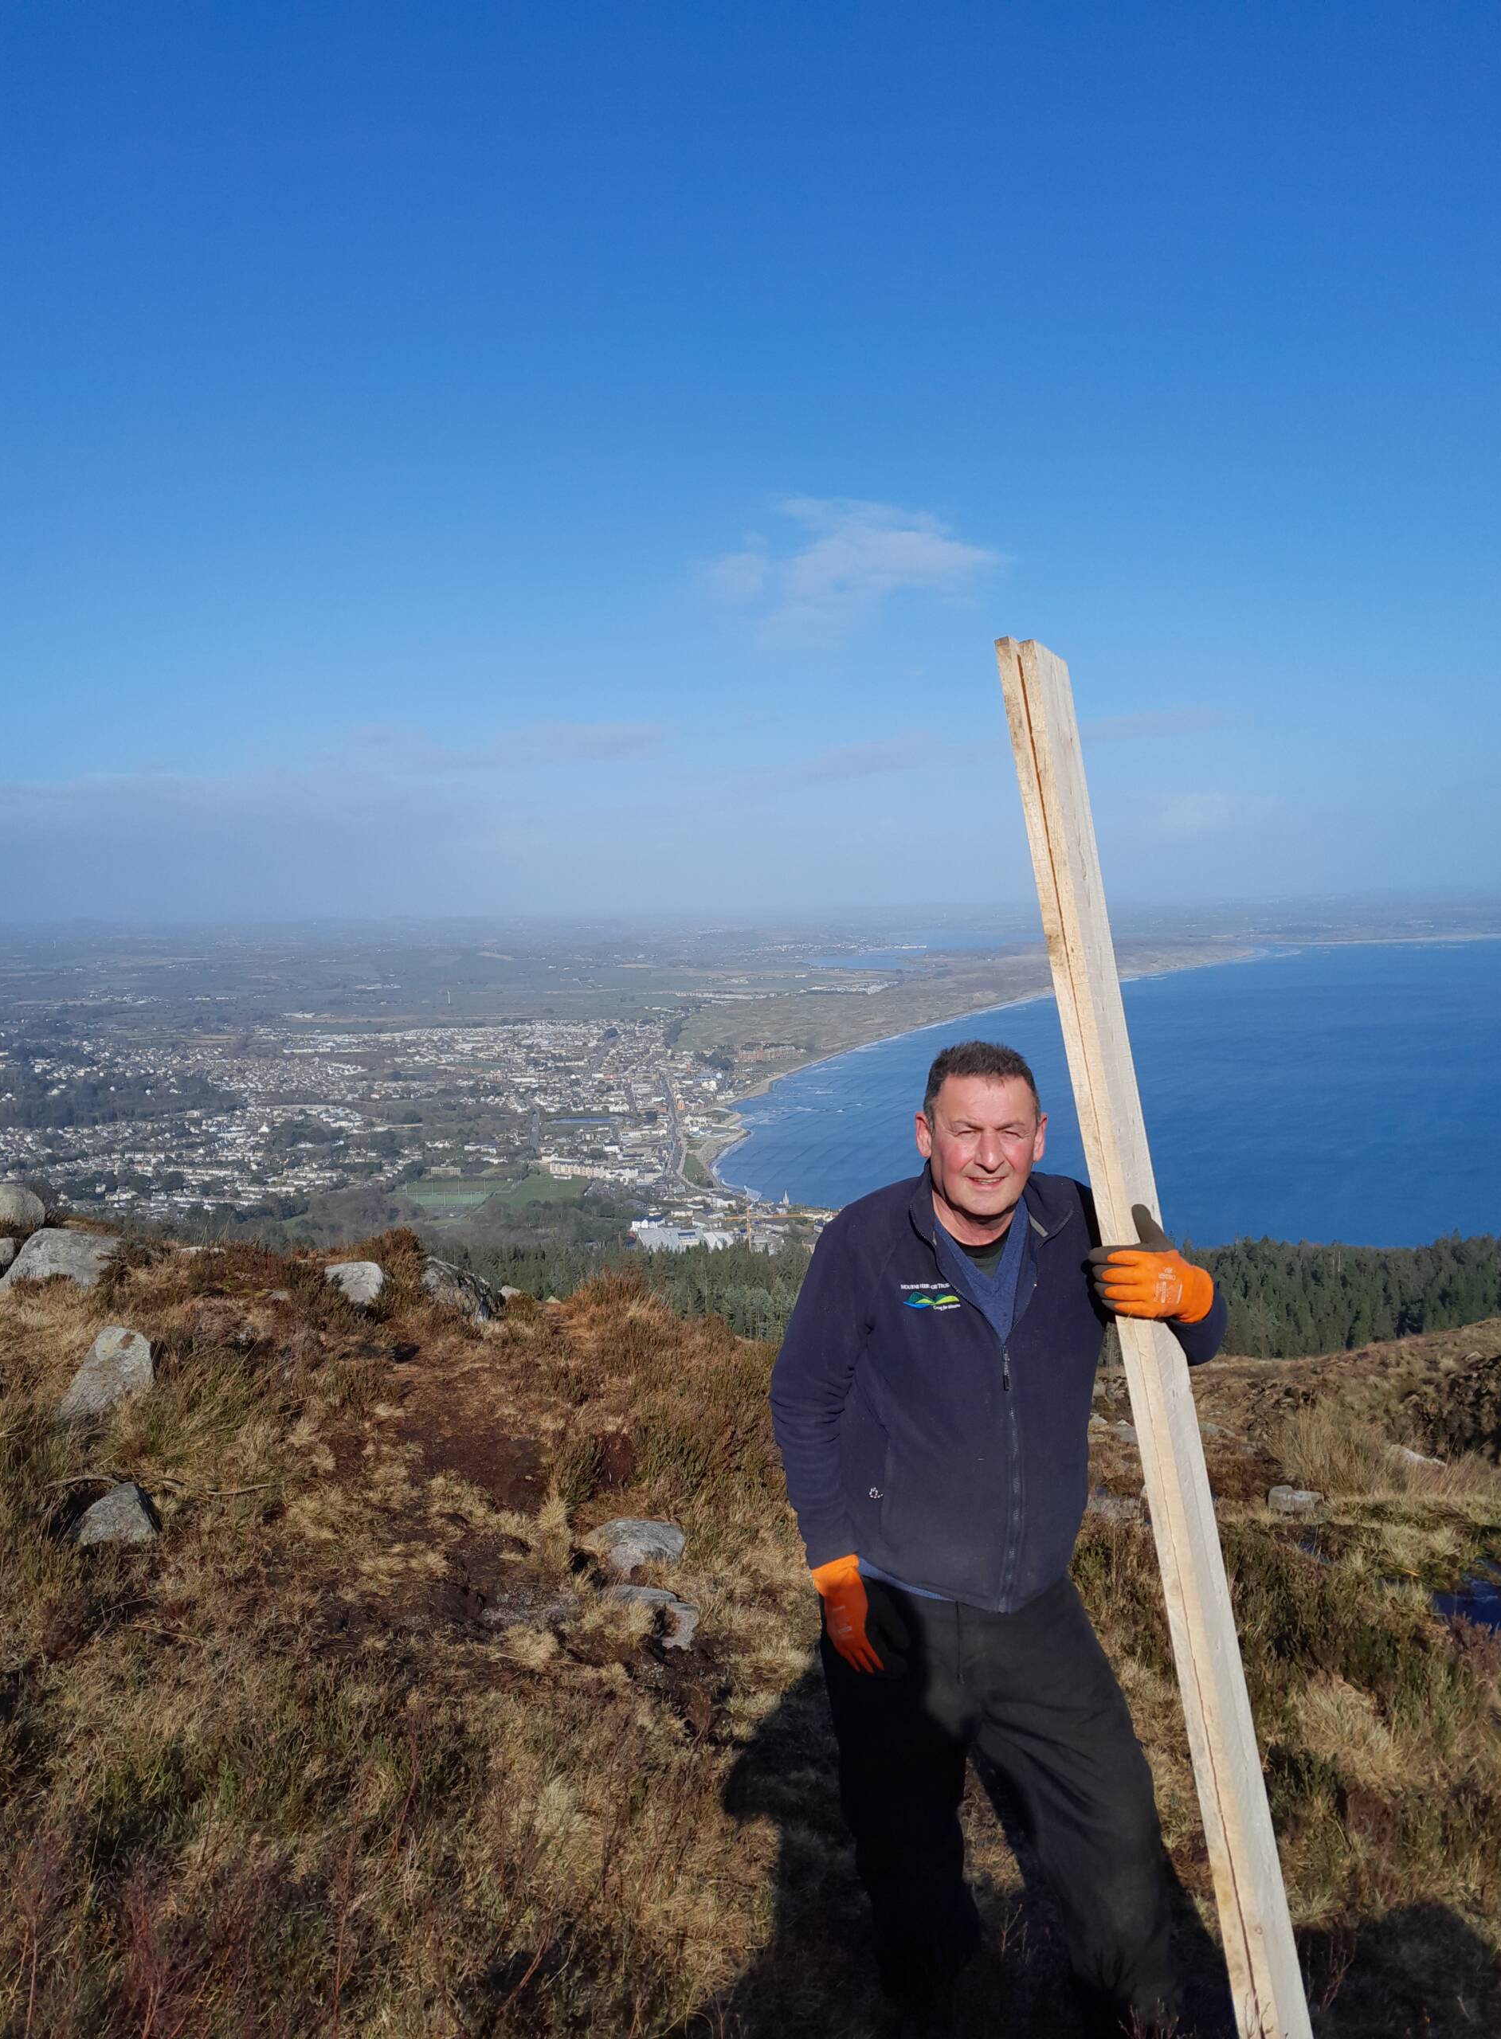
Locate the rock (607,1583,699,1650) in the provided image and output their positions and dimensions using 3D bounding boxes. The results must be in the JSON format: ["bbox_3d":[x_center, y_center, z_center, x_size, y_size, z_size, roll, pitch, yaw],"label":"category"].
[{"bbox_3d":[-0.242,1.488,3.810,0.230,0.110,0.190,-1,4,-4],"label":"rock"}]

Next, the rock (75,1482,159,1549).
[{"bbox_3d":[-1.841,1.438,4.446,0.250,0.145,0.200,-3,5,-23],"label":"rock"}]

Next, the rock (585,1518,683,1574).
[{"bbox_3d":[-0.318,1.461,4.251,0.280,0.120,0.220,-1,4,-5],"label":"rock"}]

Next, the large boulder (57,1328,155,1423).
[{"bbox_3d":[-2.363,1.306,5.617,0.350,0.310,0.280,-3,5,-23],"label":"large boulder"}]

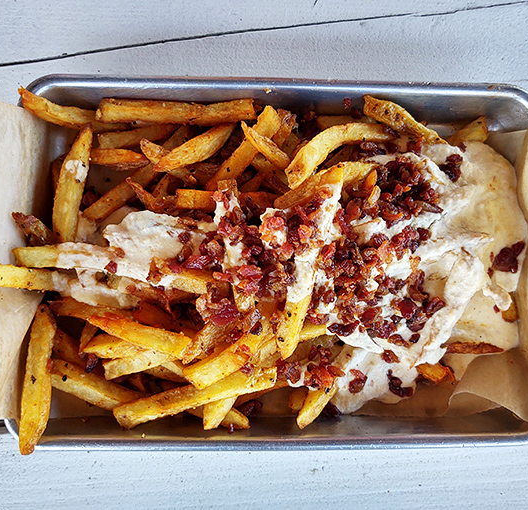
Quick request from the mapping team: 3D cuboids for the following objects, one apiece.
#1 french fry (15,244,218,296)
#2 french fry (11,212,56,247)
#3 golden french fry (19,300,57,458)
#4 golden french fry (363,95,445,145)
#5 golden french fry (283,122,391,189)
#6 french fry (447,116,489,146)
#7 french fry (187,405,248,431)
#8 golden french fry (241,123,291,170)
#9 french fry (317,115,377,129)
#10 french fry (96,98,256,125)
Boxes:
[{"bbox_3d":[-0.065,0.008,0.235,0.088,0.011,0.011,10,86,-1],"label":"french fry"},{"bbox_3d":[-0.104,-0.011,0.242,0.023,0.009,0.009,41,86,-20],"label":"french fry"},{"bbox_3d":[-0.098,0.053,0.231,0.011,0.011,0.062,0,75,-3],"label":"golden french fry"},{"bbox_3d":[0.068,-0.063,0.254,0.047,0.009,0.009,23,86,-10],"label":"golden french fry"},{"bbox_3d":[0.035,-0.051,0.251,0.057,0.011,0.017,-27,88,-7],"label":"golden french fry"},{"bbox_3d":[0.097,-0.057,0.259,0.026,0.010,0.011,-25,88,8],"label":"french fry"},{"bbox_3d":[-0.023,0.073,0.245,0.034,0.008,0.008,16,86,3],"label":"french fry"},{"bbox_3d":[0.001,-0.051,0.244,0.029,0.008,0.007,42,86,-6],"label":"golden french fry"},{"bbox_3d":[0.044,-0.064,0.261,0.035,0.010,0.010,-1,87,-2],"label":"french fry"},{"bbox_3d":[-0.040,-0.067,0.247,0.073,0.010,0.010,-1,87,-2],"label":"french fry"}]

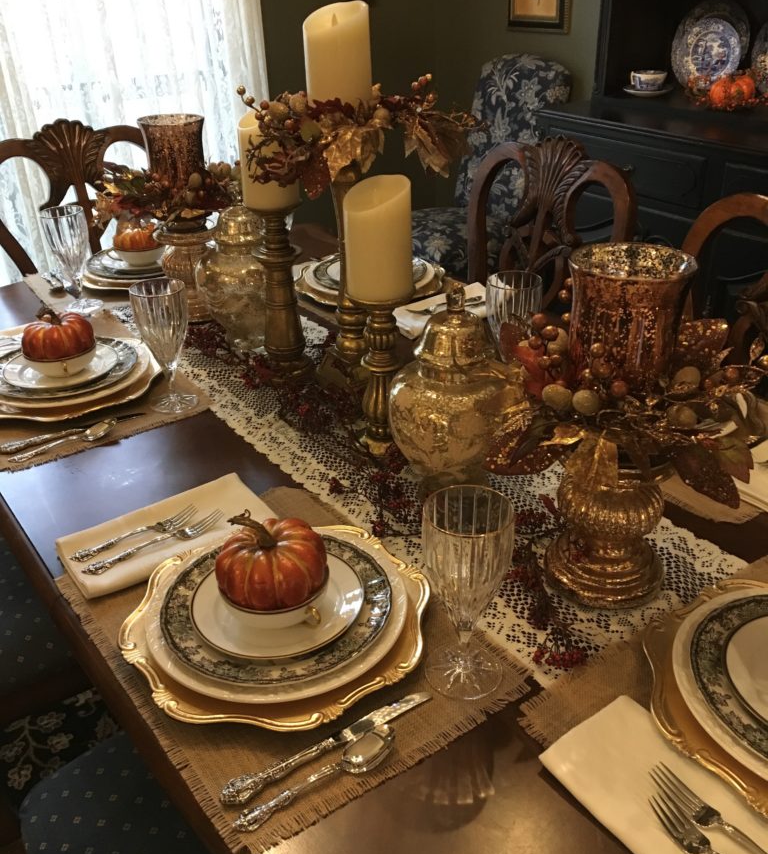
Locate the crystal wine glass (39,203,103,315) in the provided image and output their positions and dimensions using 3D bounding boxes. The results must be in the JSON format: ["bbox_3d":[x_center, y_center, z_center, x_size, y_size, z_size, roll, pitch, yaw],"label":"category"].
[{"bbox_3d":[-0.615,-0.329,1.700,0.084,0.194,0.084,-1,30,1],"label":"crystal wine glass"}]

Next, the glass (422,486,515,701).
[{"bbox_3d":[0.080,0.164,0.835,0.083,0.204,0.083,-1,30,1],"label":"glass"}]

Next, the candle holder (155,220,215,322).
[{"bbox_3d":[-0.381,-0.305,1.686,0.136,0.159,0.136,-1,30,1],"label":"candle holder"}]

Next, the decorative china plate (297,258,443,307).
[{"bbox_3d":[-0.028,-0.313,1.812,0.322,0.034,0.322,-1,30,1],"label":"decorative china plate"}]

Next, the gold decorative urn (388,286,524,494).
[{"bbox_3d":[0.094,-0.050,1.135,0.177,0.278,0.177,-1,30,1],"label":"gold decorative urn"}]

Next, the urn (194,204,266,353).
[{"bbox_3d":[-0.248,-0.275,1.511,0.173,0.275,0.173,-1,30,1],"label":"urn"}]

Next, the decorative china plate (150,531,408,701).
[{"bbox_3d":[-0.112,0.198,0.921,0.275,0.025,0.275,-1,30,1],"label":"decorative china plate"}]

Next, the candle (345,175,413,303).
[{"bbox_3d":[-0.006,-0.245,1.111,0.088,0.143,0.088,-1,30,1],"label":"candle"}]

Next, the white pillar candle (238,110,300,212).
[{"bbox_3d":[-0.167,-0.408,1.296,0.091,0.134,0.091,-1,30,1],"label":"white pillar candle"}]

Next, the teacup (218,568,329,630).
[{"bbox_3d":[-0.107,0.177,0.895,0.139,0.048,0.113,24,38,37],"label":"teacup"}]

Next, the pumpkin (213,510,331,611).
[{"bbox_3d":[-0.116,0.134,0.897,0.114,0.100,0.114,-10,31,-14],"label":"pumpkin"}]

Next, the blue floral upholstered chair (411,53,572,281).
[{"bbox_3d":[0.268,-0.762,3.143,0.645,1.030,0.485,-15,32,-22],"label":"blue floral upholstered chair"}]

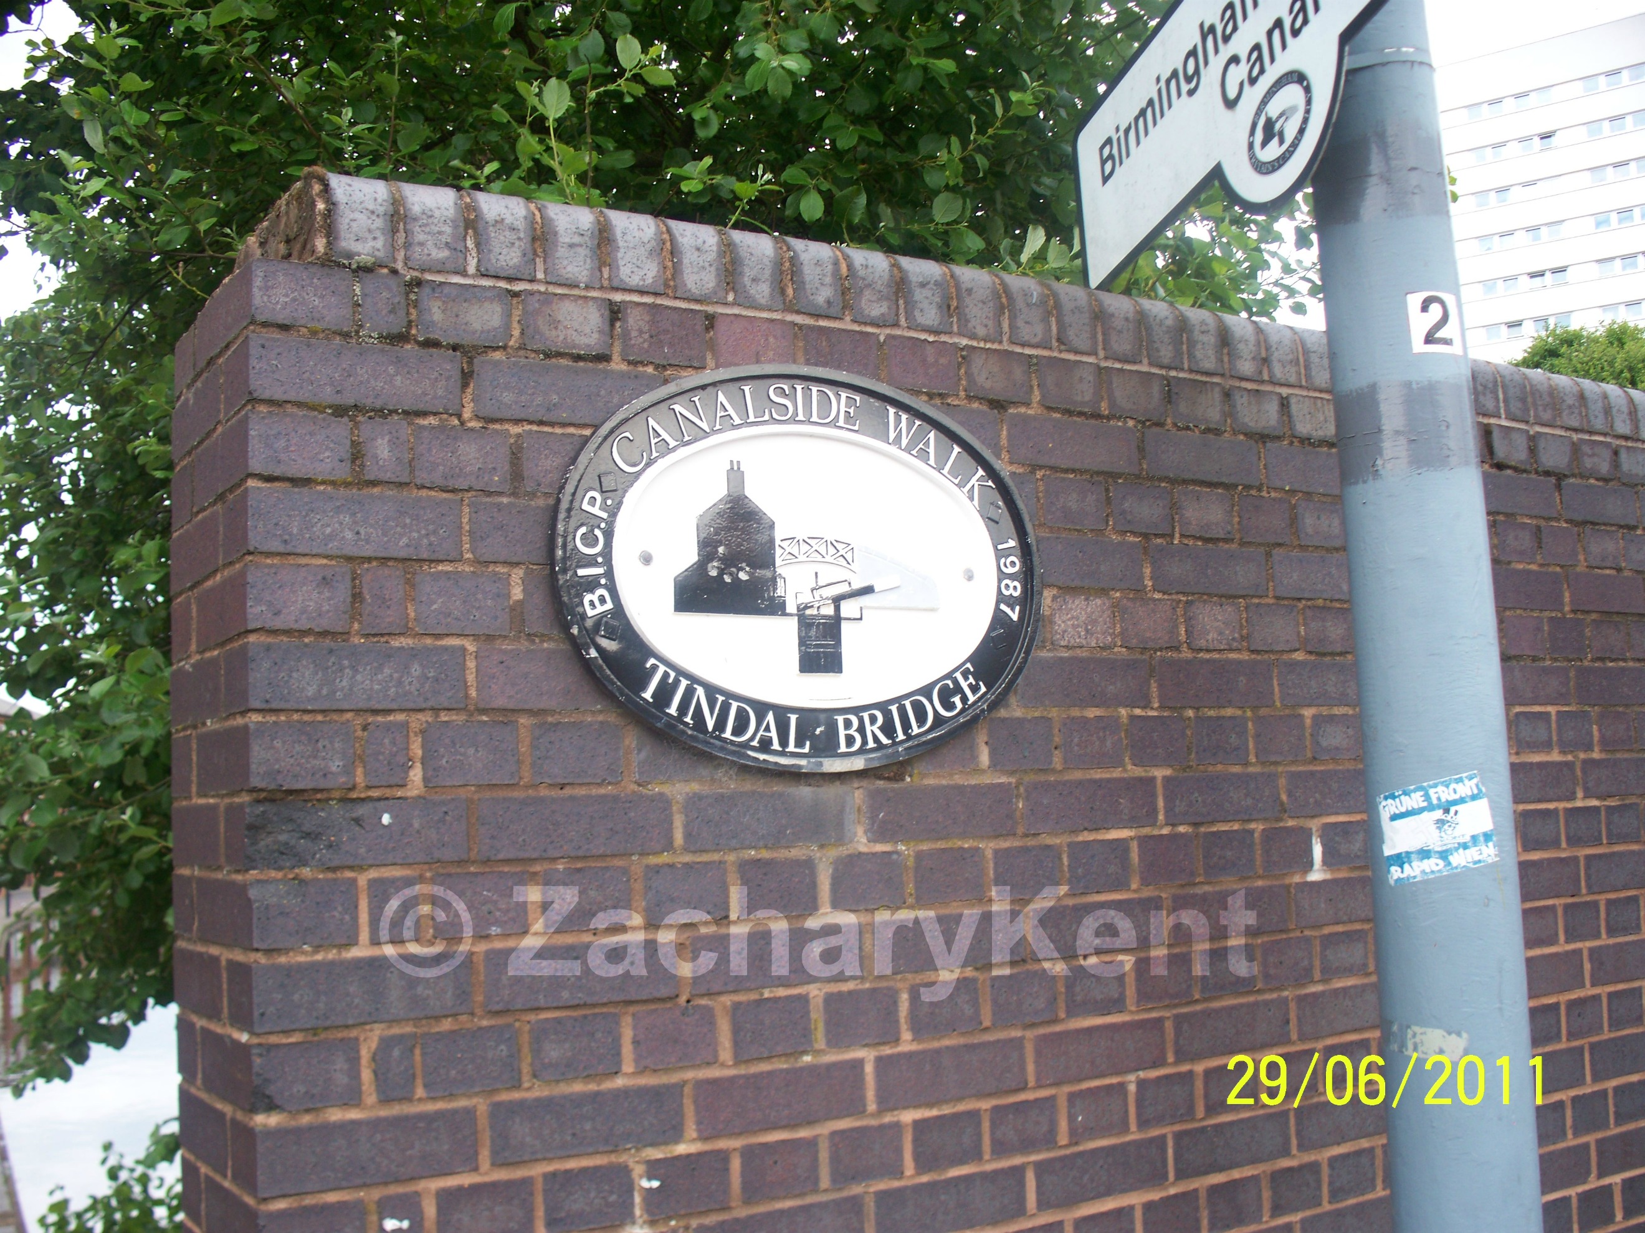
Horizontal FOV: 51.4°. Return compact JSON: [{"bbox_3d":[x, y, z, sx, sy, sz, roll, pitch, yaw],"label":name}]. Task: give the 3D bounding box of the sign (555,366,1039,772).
[{"bbox_3d":[-0.007,-0.055,1.912,0.640,0.458,0.023,2,-7,-32],"label":"sign"}]

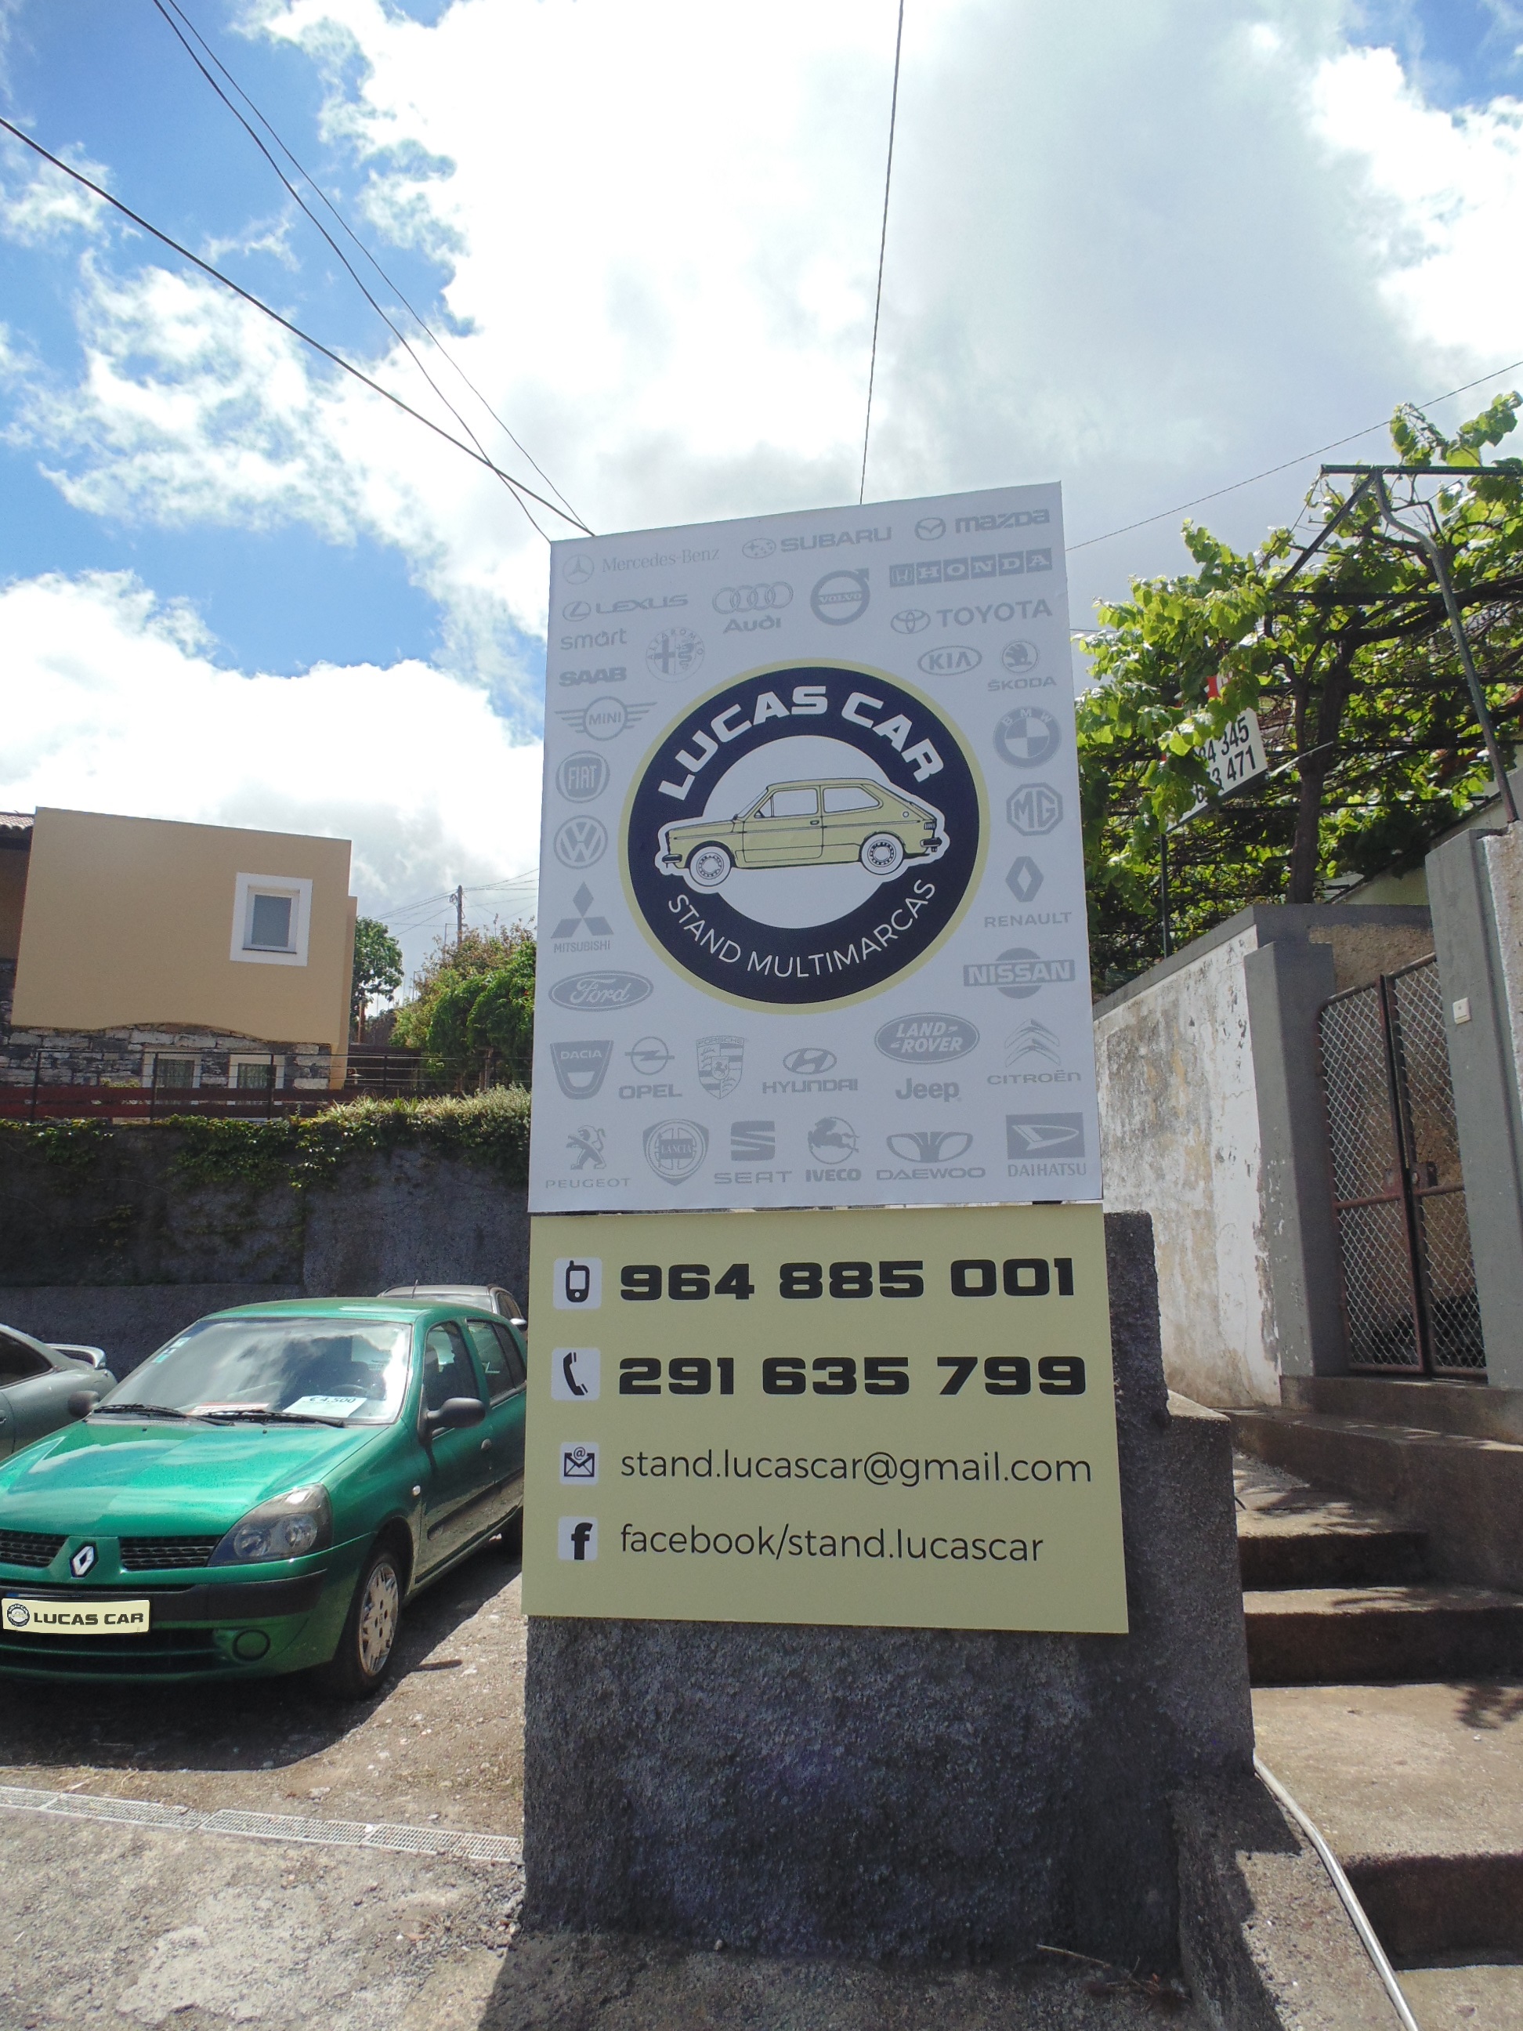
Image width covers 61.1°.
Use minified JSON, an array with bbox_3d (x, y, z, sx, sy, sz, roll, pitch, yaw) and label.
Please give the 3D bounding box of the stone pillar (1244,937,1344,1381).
[{"bbox_3d":[2.685,0.698,6.348,0.290,2.060,0.340,0,-11,-3],"label":"stone pillar"}]

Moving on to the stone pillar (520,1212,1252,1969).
[{"bbox_3d":[0.315,1.403,3.446,1.742,1.710,0.600,-3,-12,10],"label":"stone pillar"}]

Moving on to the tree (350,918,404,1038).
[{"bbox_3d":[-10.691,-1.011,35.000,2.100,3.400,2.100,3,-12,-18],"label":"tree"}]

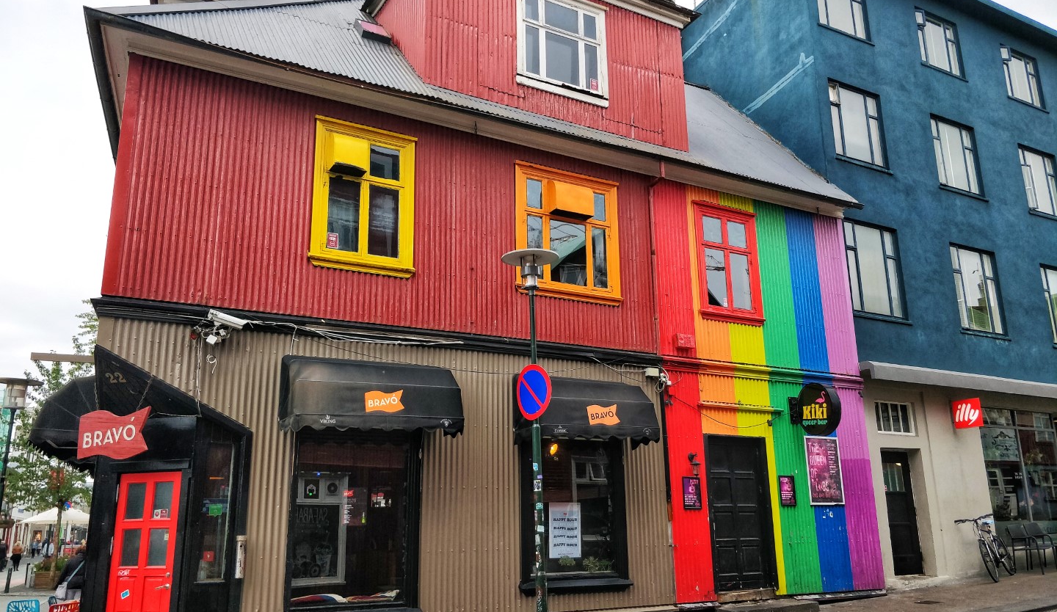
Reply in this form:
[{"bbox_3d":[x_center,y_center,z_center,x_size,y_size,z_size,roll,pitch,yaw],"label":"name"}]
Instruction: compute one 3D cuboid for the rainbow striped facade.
[{"bbox_3d":[3.967,1.260,11.867,4.280,6.420,0.250,7,-16,-25],"label":"rainbow striped facade"}]

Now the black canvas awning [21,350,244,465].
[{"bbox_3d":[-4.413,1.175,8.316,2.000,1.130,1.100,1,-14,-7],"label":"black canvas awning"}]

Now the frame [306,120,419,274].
[{"bbox_3d":[-2.093,-1.397,9.413,1.370,1.970,0.200,7,-16,-25],"label":"frame"}]

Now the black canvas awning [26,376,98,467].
[{"bbox_3d":[-6.315,1.539,10.095,0.670,0.930,2.000,7,-15,-28],"label":"black canvas awning"}]

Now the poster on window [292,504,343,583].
[{"bbox_3d":[-2.392,2.689,8.308,0.537,0.853,0.020,7,-15,-28],"label":"poster on window"}]

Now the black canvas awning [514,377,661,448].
[{"bbox_3d":[0.799,1.418,9.846,1.870,0.960,0.740,7,-16,-25],"label":"black canvas awning"}]

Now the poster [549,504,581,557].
[{"bbox_3d":[0.501,3.013,9.839,0.498,0.708,0.020,7,-15,-28],"label":"poster"}]

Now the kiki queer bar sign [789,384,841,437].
[{"bbox_3d":[4.558,1.645,11.628,0.220,0.800,0.840,7,-16,-25],"label":"kiki queer bar sign"}]

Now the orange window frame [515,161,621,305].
[{"bbox_3d":[0.614,-1.048,10.706,1.760,1.960,0.200,7,-16,-25],"label":"orange window frame"}]

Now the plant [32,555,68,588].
[{"bbox_3d":[-14.125,7.912,21.707,1.000,0.950,0.800,7,-16,-25],"label":"plant"}]

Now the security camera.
[{"bbox_3d":[-3.275,0.149,7.996,0.120,0.120,0.420,-12,-26,40],"label":"security camera"}]

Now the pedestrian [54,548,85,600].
[{"bbox_3d":[-6.506,4.186,10.533,0.550,1.500,0.450,7,-16,-25],"label":"pedestrian"}]

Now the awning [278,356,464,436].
[{"bbox_3d":[-1.809,1.069,8.574,2.020,0.890,0.620,7,-15,-28],"label":"awning"}]

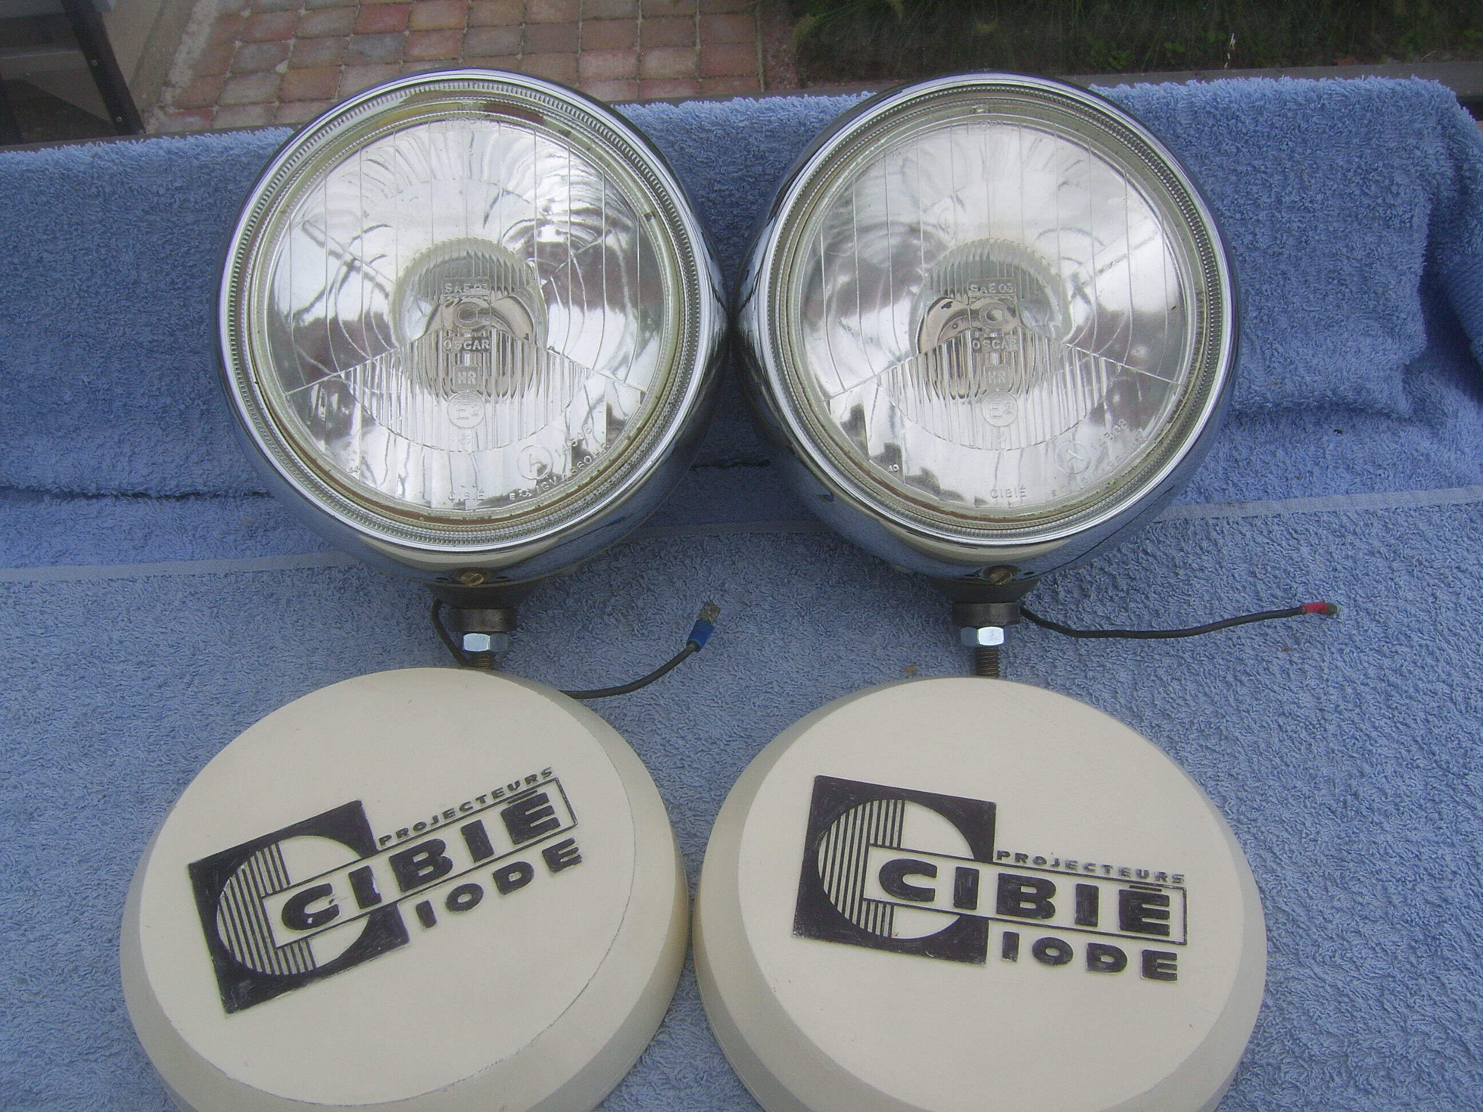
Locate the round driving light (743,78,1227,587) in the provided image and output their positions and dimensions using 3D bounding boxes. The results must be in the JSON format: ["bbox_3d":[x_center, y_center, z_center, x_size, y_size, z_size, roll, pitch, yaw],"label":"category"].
[{"bbox_3d":[0.090,-0.085,0.634,0.188,0.110,0.190,0,86,-1],"label":"round driving light"}]

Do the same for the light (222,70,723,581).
[{"bbox_3d":[-0.098,-0.082,0.618,0.188,0.110,0.190,0,85,-2],"label":"light"}]

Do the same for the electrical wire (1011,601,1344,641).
[{"bbox_3d":[0.166,0.026,0.616,0.125,0.007,0.018,-1,49,1],"label":"electrical wire"}]

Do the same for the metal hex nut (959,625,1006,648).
[{"bbox_3d":[0.091,0.030,0.608,0.019,0.017,0.008,0,88,-2],"label":"metal hex nut"}]

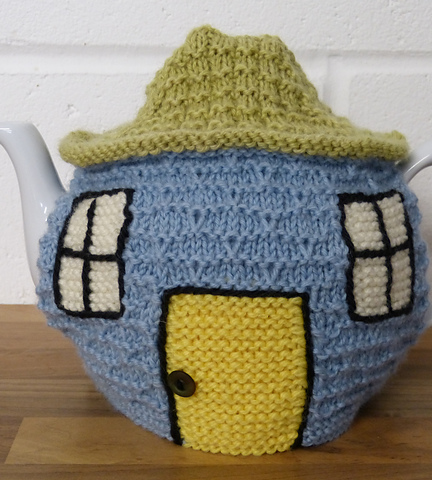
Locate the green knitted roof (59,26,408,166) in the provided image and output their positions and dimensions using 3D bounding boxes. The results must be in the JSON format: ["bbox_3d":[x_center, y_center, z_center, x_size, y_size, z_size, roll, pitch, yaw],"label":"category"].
[{"bbox_3d":[0.009,-0.062,0.376,0.156,0.060,0.150,0,14,0],"label":"green knitted roof"}]

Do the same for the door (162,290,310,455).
[{"bbox_3d":[0.008,0.053,0.334,0.055,0.080,0.033,0,14,0],"label":"door"}]

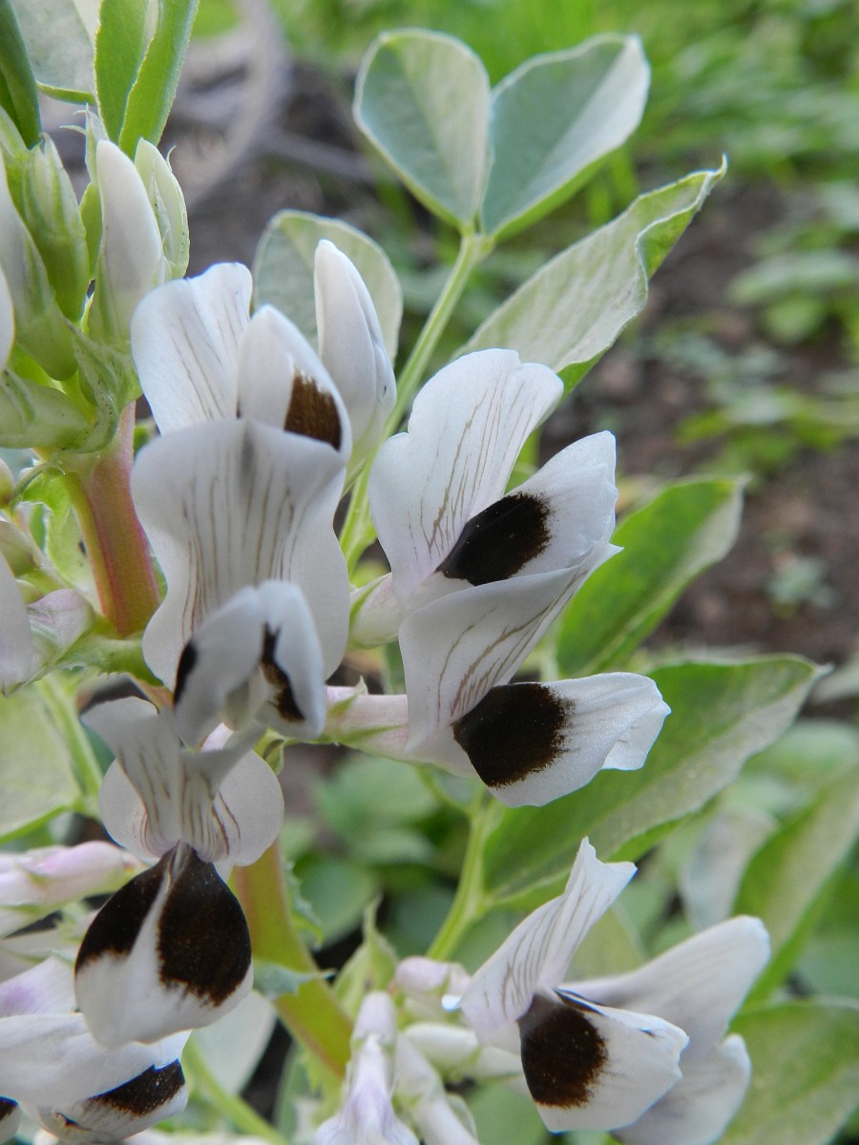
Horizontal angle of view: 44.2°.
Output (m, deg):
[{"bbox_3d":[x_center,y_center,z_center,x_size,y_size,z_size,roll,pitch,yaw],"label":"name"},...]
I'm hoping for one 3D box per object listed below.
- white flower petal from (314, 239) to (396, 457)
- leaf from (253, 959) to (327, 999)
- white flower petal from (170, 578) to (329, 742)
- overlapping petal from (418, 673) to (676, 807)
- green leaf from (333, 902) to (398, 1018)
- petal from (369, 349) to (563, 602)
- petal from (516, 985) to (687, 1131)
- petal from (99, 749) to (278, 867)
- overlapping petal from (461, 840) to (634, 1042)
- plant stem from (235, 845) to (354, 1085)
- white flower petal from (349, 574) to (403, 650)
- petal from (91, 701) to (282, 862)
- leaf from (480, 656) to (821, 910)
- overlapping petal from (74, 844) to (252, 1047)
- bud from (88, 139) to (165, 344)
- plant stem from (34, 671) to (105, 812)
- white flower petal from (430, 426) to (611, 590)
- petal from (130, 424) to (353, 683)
[{"bbox_3d":[-0.010,-0.030,0.145,0.009,0.031,0.009,-12,-3,0],"label":"white flower petal"},{"bbox_3d":[-0.019,0.054,0.142,0.010,0.005,0.005,-1,12,-6],"label":"leaf"},{"bbox_3d":[-0.019,0.010,0.112,0.016,0.017,0.013,1,15,-6],"label":"white flower petal"},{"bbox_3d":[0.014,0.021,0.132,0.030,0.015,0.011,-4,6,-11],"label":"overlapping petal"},{"bbox_3d":[-0.009,0.055,0.150,0.009,0.017,0.006,2,12,-6],"label":"green leaf"},{"bbox_3d":[0.005,-0.012,0.134,0.019,0.030,0.011,20,-4,-35],"label":"petal"},{"bbox_3d":[0.022,0.063,0.137,0.019,0.015,0.010,19,6,-16],"label":"petal"},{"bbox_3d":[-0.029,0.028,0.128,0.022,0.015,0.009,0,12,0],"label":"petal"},{"bbox_3d":[0.017,0.053,0.152,0.014,0.031,0.010,33,-4,-39],"label":"overlapping petal"},{"bbox_3d":[-0.019,0.055,0.148,0.009,0.034,0.009,-21,0,-5],"label":"plant stem"},{"bbox_3d":[-0.007,0.005,0.137,0.009,0.009,0.009,17,12,6],"label":"white flower petal"},{"bbox_3d":[-0.028,0.024,0.123,0.022,0.019,0.011,0,12,0],"label":"petal"},{"bbox_3d":[0.034,0.033,0.165,0.062,0.010,0.023,-35,52,-9],"label":"leaf"},{"bbox_3d":[-0.031,0.044,0.125,0.020,0.022,0.012,3,-6,-1],"label":"overlapping petal"},{"bbox_3d":[-0.040,-0.044,0.140,0.009,0.026,0.009,-9,6,-16],"label":"bud"},{"bbox_3d":[-0.056,0.027,0.165,0.004,0.023,0.004,-23,0,0],"label":"plant stem"},{"bbox_3d":[0.012,-0.008,0.130,0.026,0.013,0.010,-26,6,14],"label":"white flower petal"},{"bbox_3d":[-0.023,-0.003,0.128,0.026,0.032,0.013,0,6,-3],"label":"petal"}]

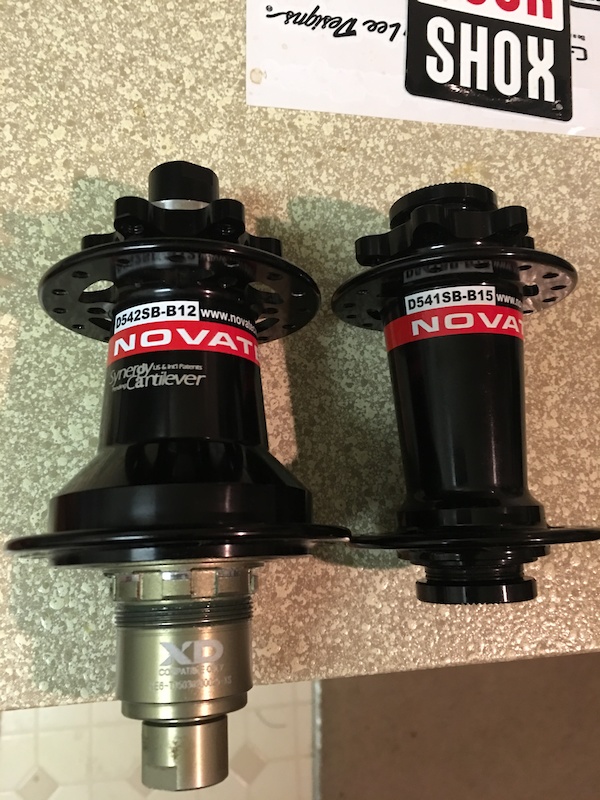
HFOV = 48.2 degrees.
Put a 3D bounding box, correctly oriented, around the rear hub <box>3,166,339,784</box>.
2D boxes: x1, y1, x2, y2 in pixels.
[{"bbox_3d":[-0.028,0.012,0.166,0.079,0.079,0.147,0,76,-9],"label":"rear hub"}]

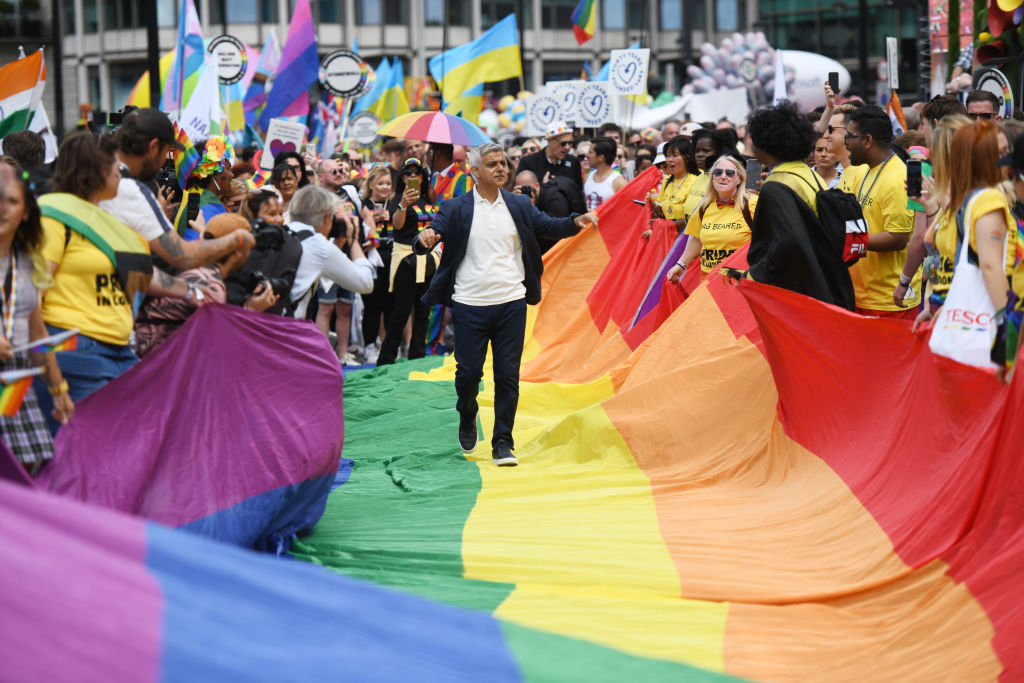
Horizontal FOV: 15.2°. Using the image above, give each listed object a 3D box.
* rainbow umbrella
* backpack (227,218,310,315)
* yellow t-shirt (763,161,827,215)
[{"bbox_3d":[-0.626,-1.510,31.000,0.950,0.740,0.950,6,3,0],"label":"rainbow umbrella"},{"bbox_3d":[-1.119,-0.338,17.800,0.250,0.470,0.320,-3,3,-35],"label":"backpack"},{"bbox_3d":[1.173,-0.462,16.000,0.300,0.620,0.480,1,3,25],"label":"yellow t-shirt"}]

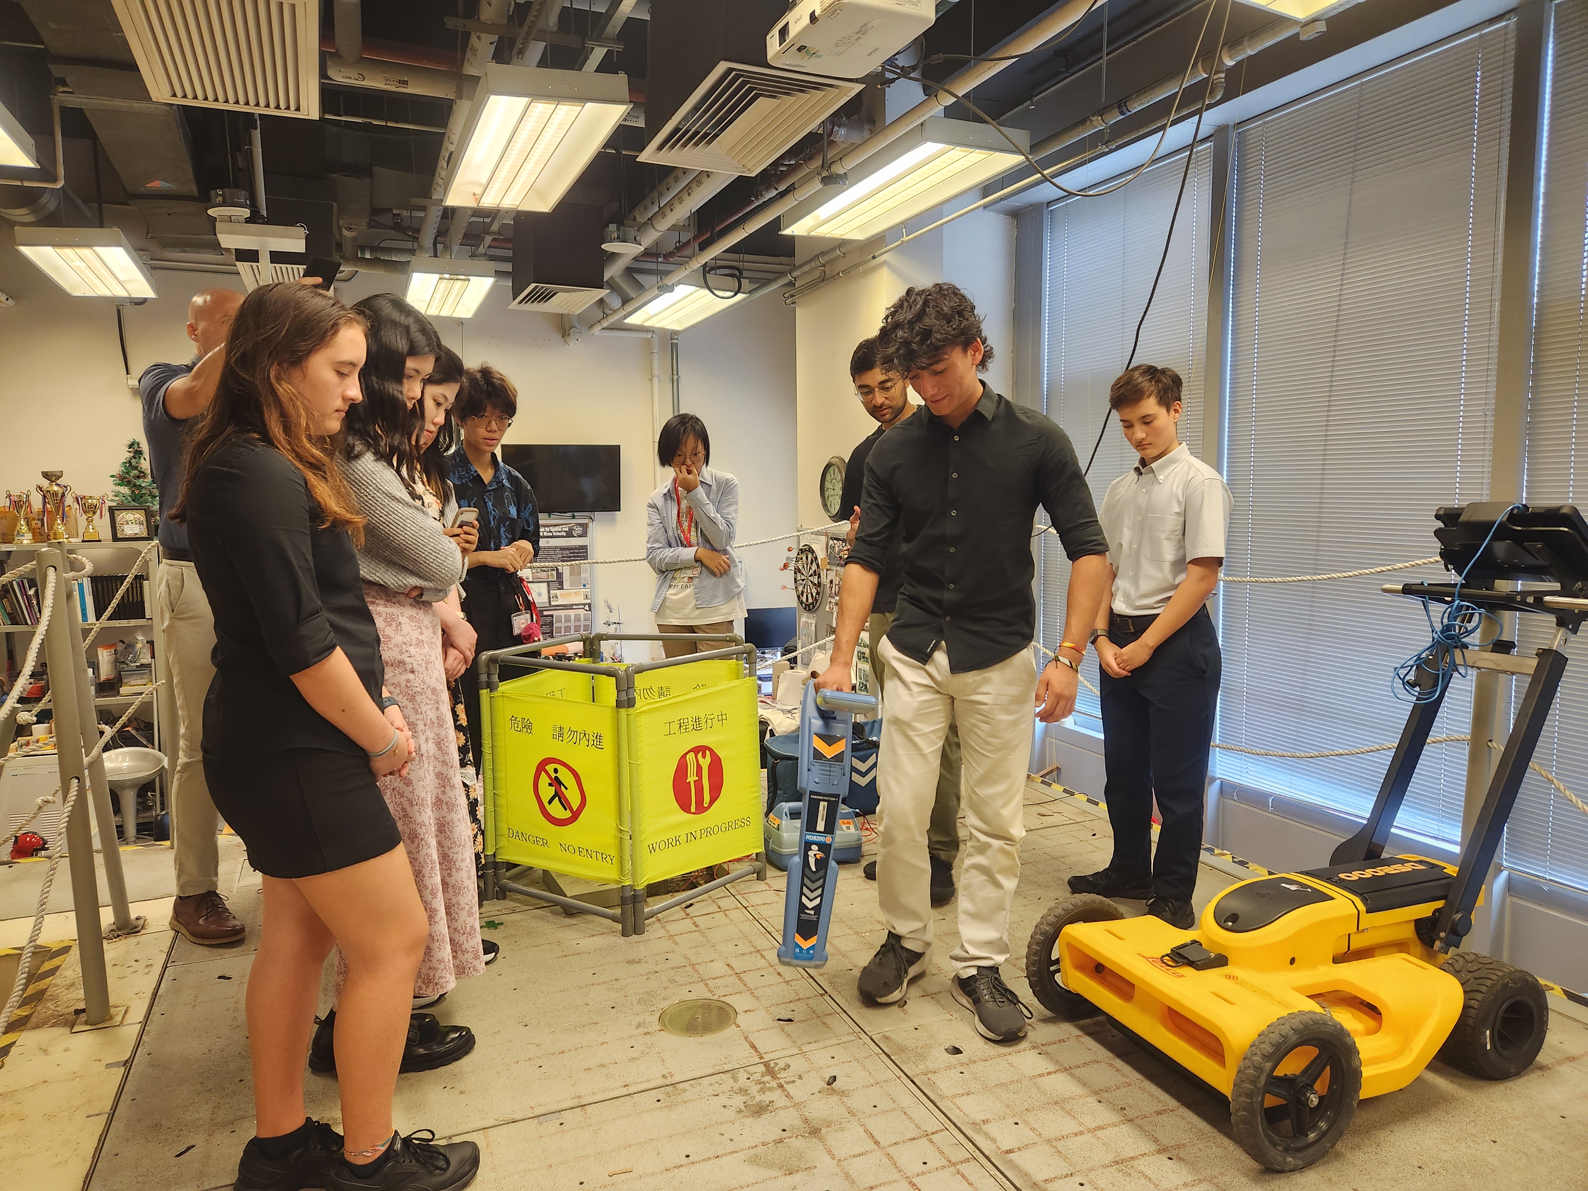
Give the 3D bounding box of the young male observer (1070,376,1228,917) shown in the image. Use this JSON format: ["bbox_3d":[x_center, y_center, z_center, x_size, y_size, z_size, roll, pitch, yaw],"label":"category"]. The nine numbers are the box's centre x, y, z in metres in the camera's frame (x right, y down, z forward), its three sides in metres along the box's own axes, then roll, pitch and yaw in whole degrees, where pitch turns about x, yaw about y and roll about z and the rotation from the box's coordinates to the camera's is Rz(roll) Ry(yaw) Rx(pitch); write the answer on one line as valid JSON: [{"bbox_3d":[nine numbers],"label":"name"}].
[{"bbox_3d":[1.042,0.138,3.100,0.390,1.610,0.480,-6,8,-38],"label":"young male observer"}]

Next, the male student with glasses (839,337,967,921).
[{"bbox_3d":[0.355,0.087,3.390,0.480,1.760,0.400,1,5,18],"label":"male student with glasses"}]

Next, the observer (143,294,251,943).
[{"bbox_3d":[-1.663,0.077,3.060,0.520,1.850,0.520,3,7,31],"label":"observer"}]

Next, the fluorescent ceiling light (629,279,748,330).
[{"bbox_3d":[-0.672,-1.725,6.300,0.405,0.085,1.210,-2,5,-24],"label":"fluorescent ceiling light"}]

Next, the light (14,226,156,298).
[{"bbox_3d":[-3.509,-1.652,5.303,0.405,0.085,1.210,-2,5,-24],"label":"light"}]

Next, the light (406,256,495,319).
[{"bbox_3d":[-1.856,-1.625,5.623,0.390,0.090,1.220,-4,7,-23],"label":"light"}]

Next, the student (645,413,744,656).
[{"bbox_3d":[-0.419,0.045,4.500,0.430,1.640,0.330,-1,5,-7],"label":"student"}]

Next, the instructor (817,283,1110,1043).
[{"bbox_3d":[0.398,0.142,2.554,0.670,1.745,0.460,0,6,14],"label":"instructor"}]

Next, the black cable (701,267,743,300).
[{"bbox_3d":[-0.368,-1.615,5.450,0.210,0.180,0.080,-2,5,-24],"label":"black cable"}]

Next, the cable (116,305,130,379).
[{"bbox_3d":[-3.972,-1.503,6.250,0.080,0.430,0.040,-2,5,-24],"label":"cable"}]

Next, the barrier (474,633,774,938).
[{"bbox_3d":[-0.540,0.560,3.550,0.710,0.790,0.750,3,6,30],"label":"barrier"}]

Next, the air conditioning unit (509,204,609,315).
[{"bbox_3d":[-1.362,-1.907,6.005,0.440,0.450,0.830,-4,7,-23],"label":"air conditioning unit"}]

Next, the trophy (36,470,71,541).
[{"bbox_3d":[-4.067,-0.486,5.798,0.160,0.390,0.110,-4,7,-23],"label":"trophy"}]

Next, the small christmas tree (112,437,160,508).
[{"bbox_3d":[-3.774,-0.601,6.050,0.310,0.600,0.310,-2,5,-24],"label":"small christmas tree"}]

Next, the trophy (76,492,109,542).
[{"bbox_3d":[-3.905,-0.437,5.873,0.150,0.275,0.095,-4,7,-23],"label":"trophy"}]

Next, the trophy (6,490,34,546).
[{"bbox_3d":[-4.213,-0.424,5.742,0.135,0.290,0.100,-4,7,-23],"label":"trophy"}]

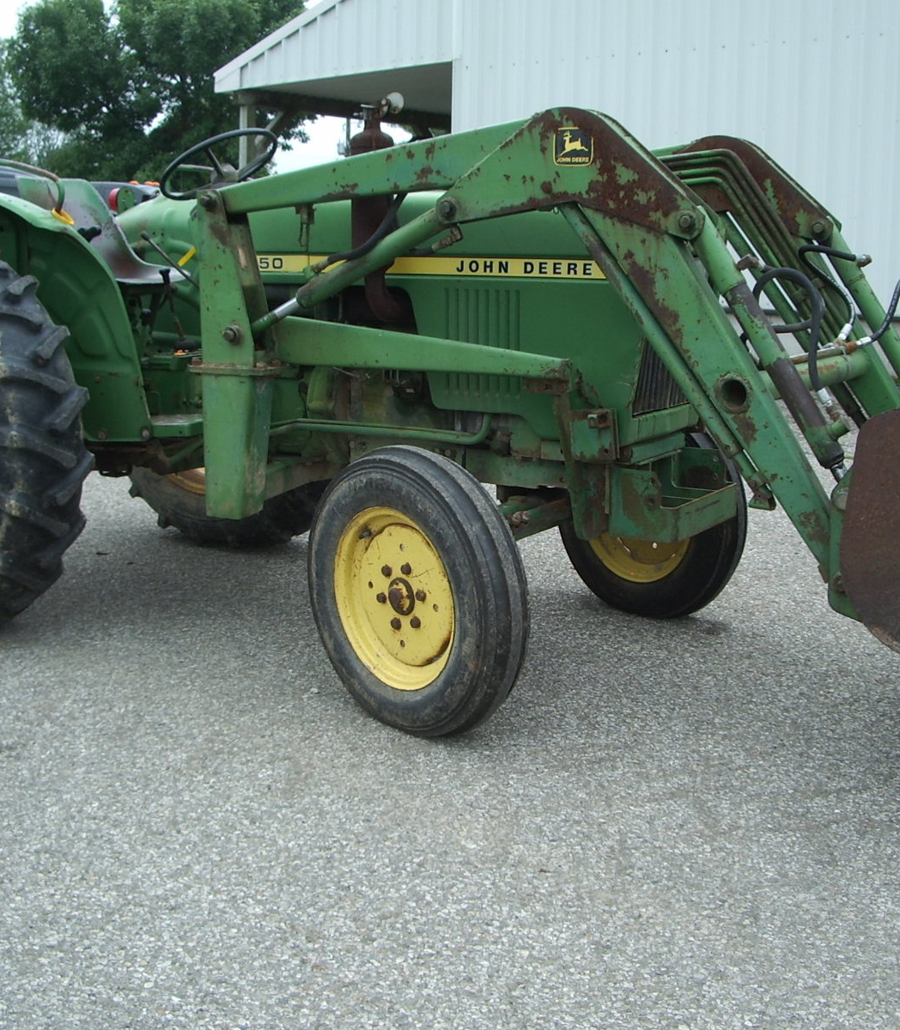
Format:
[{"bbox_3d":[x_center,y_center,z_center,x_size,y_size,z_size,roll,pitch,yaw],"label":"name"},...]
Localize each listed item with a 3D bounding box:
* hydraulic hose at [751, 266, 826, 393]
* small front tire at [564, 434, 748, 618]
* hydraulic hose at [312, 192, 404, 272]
[{"bbox_3d":[0.712,-0.387,2.920,0.130,0.260,0.120,7,13,34],"label":"hydraulic hose"},{"bbox_3d":[0.628,-0.010,4.320,0.170,0.690,0.690,-10,14,-42],"label":"small front tire"},{"bbox_3d":[-0.221,-0.713,3.460,0.300,0.200,0.080,7,13,34],"label":"hydraulic hose"}]

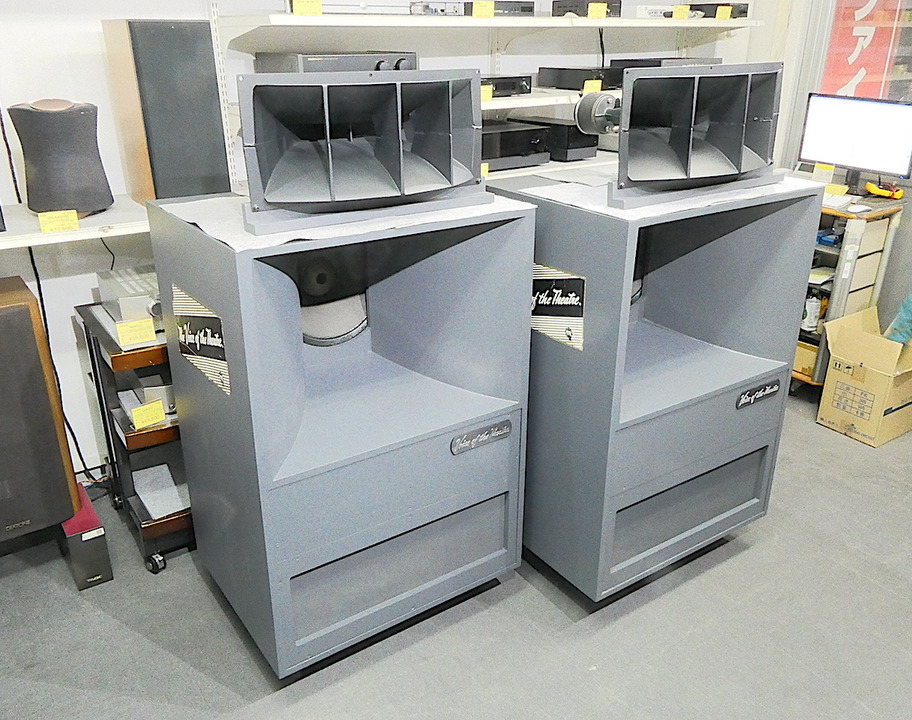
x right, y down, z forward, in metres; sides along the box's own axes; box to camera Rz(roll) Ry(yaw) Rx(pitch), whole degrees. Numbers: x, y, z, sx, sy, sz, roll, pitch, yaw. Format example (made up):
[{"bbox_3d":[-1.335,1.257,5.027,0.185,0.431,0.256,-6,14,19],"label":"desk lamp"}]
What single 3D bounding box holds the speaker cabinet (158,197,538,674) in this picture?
[{"bbox_3d":[-0.294,0.111,1.986,0.760,1.067,0.620,-15,27,-33],"label":"speaker cabinet"}]

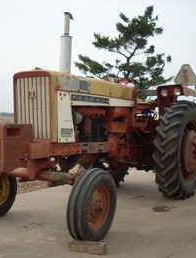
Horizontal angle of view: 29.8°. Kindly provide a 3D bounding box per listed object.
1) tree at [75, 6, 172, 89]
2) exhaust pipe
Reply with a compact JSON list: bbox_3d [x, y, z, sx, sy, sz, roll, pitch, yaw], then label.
[{"bbox_3d":[1.130,-2.318,15.919,4.400,6.100,4.300,0,2,0],"label":"tree"},{"bbox_3d":[-0.416,-1.090,4.673,0.145,0.800,0.145,2,3,30],"label":"exhaust pipe"}]

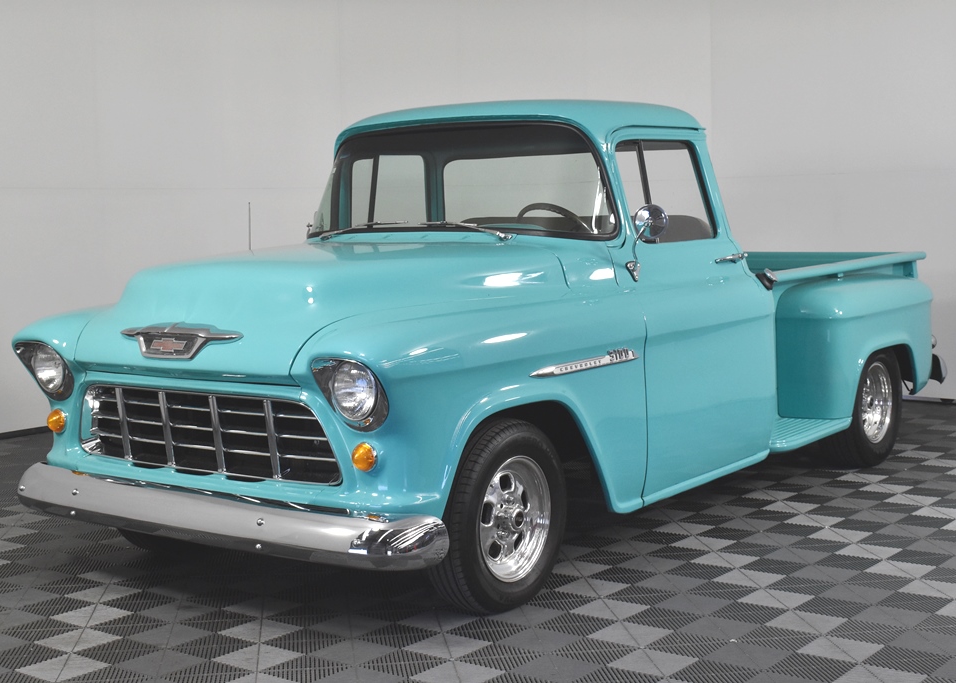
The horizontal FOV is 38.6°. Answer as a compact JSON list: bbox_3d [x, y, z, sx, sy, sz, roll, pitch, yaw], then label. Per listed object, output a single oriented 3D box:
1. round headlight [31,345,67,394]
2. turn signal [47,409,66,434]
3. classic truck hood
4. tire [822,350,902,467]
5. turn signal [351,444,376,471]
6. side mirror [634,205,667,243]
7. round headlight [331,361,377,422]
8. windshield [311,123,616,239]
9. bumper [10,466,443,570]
[{"bbox_3d":[-1.545,0.098,4.973,0.176,0.176,0.088,2,6,39],"label":"round headlight"},{"bbox_3d":[-1.538,0.294,5.000,0.086,0.086,0.049,2,6,39],"label":"turn signal"},{"bbox_3d":[-0.595,-0.133,4.911,1.352,0.446,1.323,2,6,39],"label":"classic truck hood"},{"bbox_3d":[1.956,0.319,7.019,0.230,0.657,0.657,2,6,39],"label":"tire"},{"bbox_3d":[-0.331,0.340,4.025,0.086,0.086,0.049,2,6,39],"label":"turn signal"},{"bbox_3d":[0.627,-0.426,4.928,0.127,0.127,0.039,0,5,20],"label":"side mirror"},{"bbox_3d":[-0.347,0.144,4.004,0.176,0.176,0.088,2,6,39],"label":"round headlight"},{"bbox_3d":[-0.117,-0.651,5.478,1.450,0.470,0.412,2,6,39],"label":"windshield"},{"bbox_3d":[-0.928,0.551,4.532,1.862,0.186,0.392,2,6,39],"label":"bumper"}]

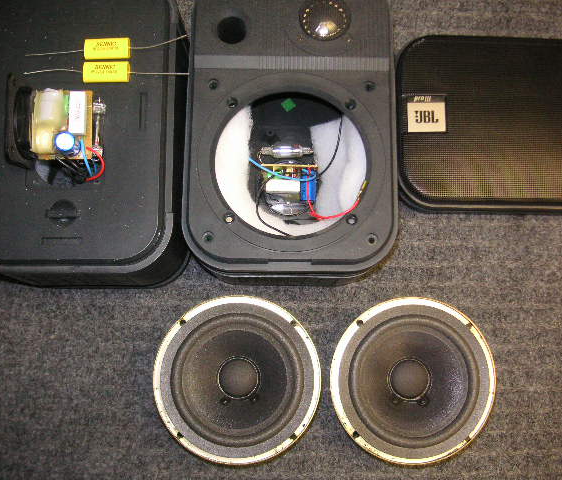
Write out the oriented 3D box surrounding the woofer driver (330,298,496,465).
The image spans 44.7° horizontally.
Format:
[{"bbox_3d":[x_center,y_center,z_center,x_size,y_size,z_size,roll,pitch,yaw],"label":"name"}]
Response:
[{"bbox_3d":[0.106,0.118,0.579,0.133,0.057,0.133,0,76,-1],"label":"woofer driver"}]

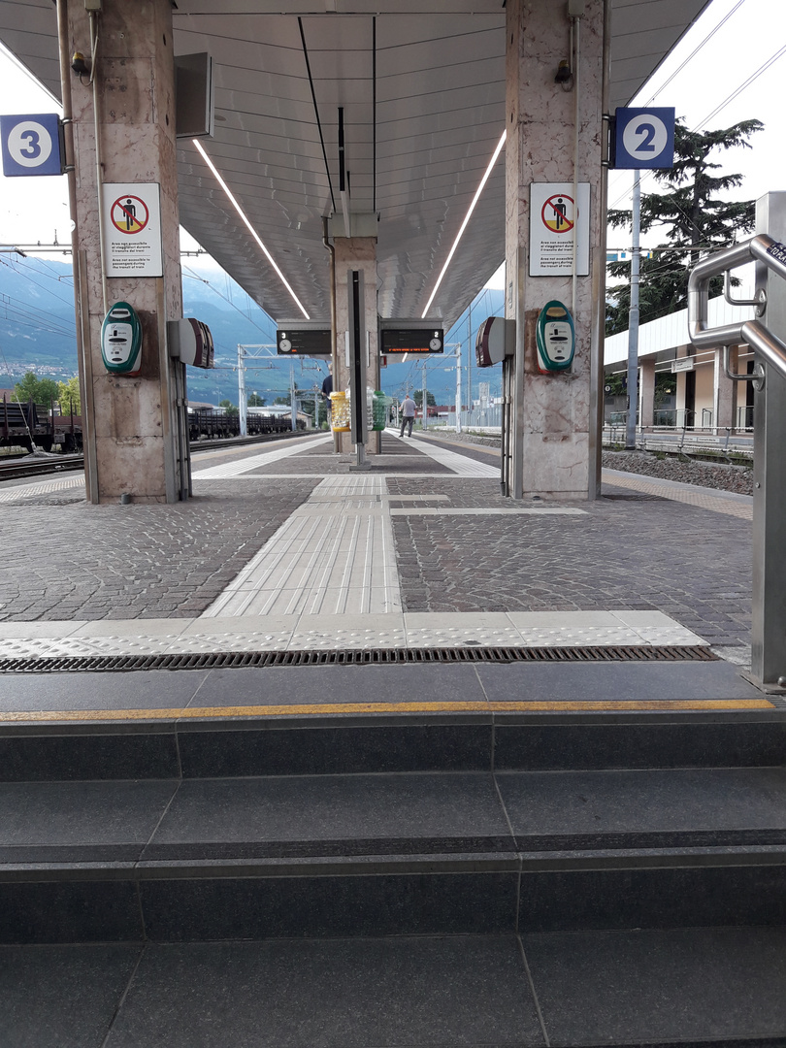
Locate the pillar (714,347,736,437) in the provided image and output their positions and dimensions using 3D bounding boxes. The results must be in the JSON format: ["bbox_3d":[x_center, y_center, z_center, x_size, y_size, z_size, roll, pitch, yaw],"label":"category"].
[{"bbox_3d":[12.491,-5.090,31.902,0.630,3.480,0.480,-1,7,-1],"label":"pillar"}]

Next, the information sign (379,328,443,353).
[{"bbox_3d":[0.433,-3.989,18.591,1.360,0.519,0.250,-1,7,-1],"label":"information sign"}]

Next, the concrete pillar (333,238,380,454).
[{"bbox_3d":[-0.685,-3.431,16.576,0.886,4.069,0.600,-1,7,-1],"label":"concrete pillar"}]

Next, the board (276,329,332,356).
[{"bbox_3d":[-1.837,-3.958,18.547,1.356,0.518,0.250,-1,7,-1],"label":"board"}]

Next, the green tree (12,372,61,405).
[{"bbox_3d":[-33.795,-11.318,80.544,4.130,6.313,4.130,-1,7,-1],"label":"green tree"}]

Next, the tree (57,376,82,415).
[{"bbox_3d":[-28.673,-10.592,76.708,3.750,5.692,3.750,-1,7,-1],"label":"tree"}]

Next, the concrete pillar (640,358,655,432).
[{"bbox_3d":[12.061,-6.099,40.350,0.630,3.480,0.480,-1,7,-1],"label":"concrete pillar"}]

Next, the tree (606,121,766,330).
[{"bbox_3d":[19.632,-16.405,56.872,10.955,20.287,10.955,-1,7,-1],"label":"tree"}]

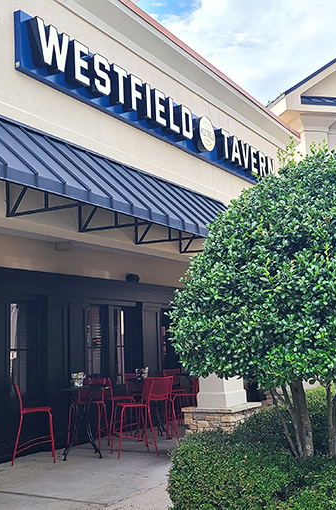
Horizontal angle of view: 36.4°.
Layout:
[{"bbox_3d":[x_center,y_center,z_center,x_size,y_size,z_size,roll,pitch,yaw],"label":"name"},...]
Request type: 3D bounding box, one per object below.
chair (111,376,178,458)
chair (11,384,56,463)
[{"bbox_3d":[-0.470,2.339,7.380,0.570,1.090,0.420,2,-9,-14],"label":"chair"},{"bbox_3d":[-1.840,2.284,7.020,0.570,1.090,0.420,3,-9,-17],"label":"chair"}]

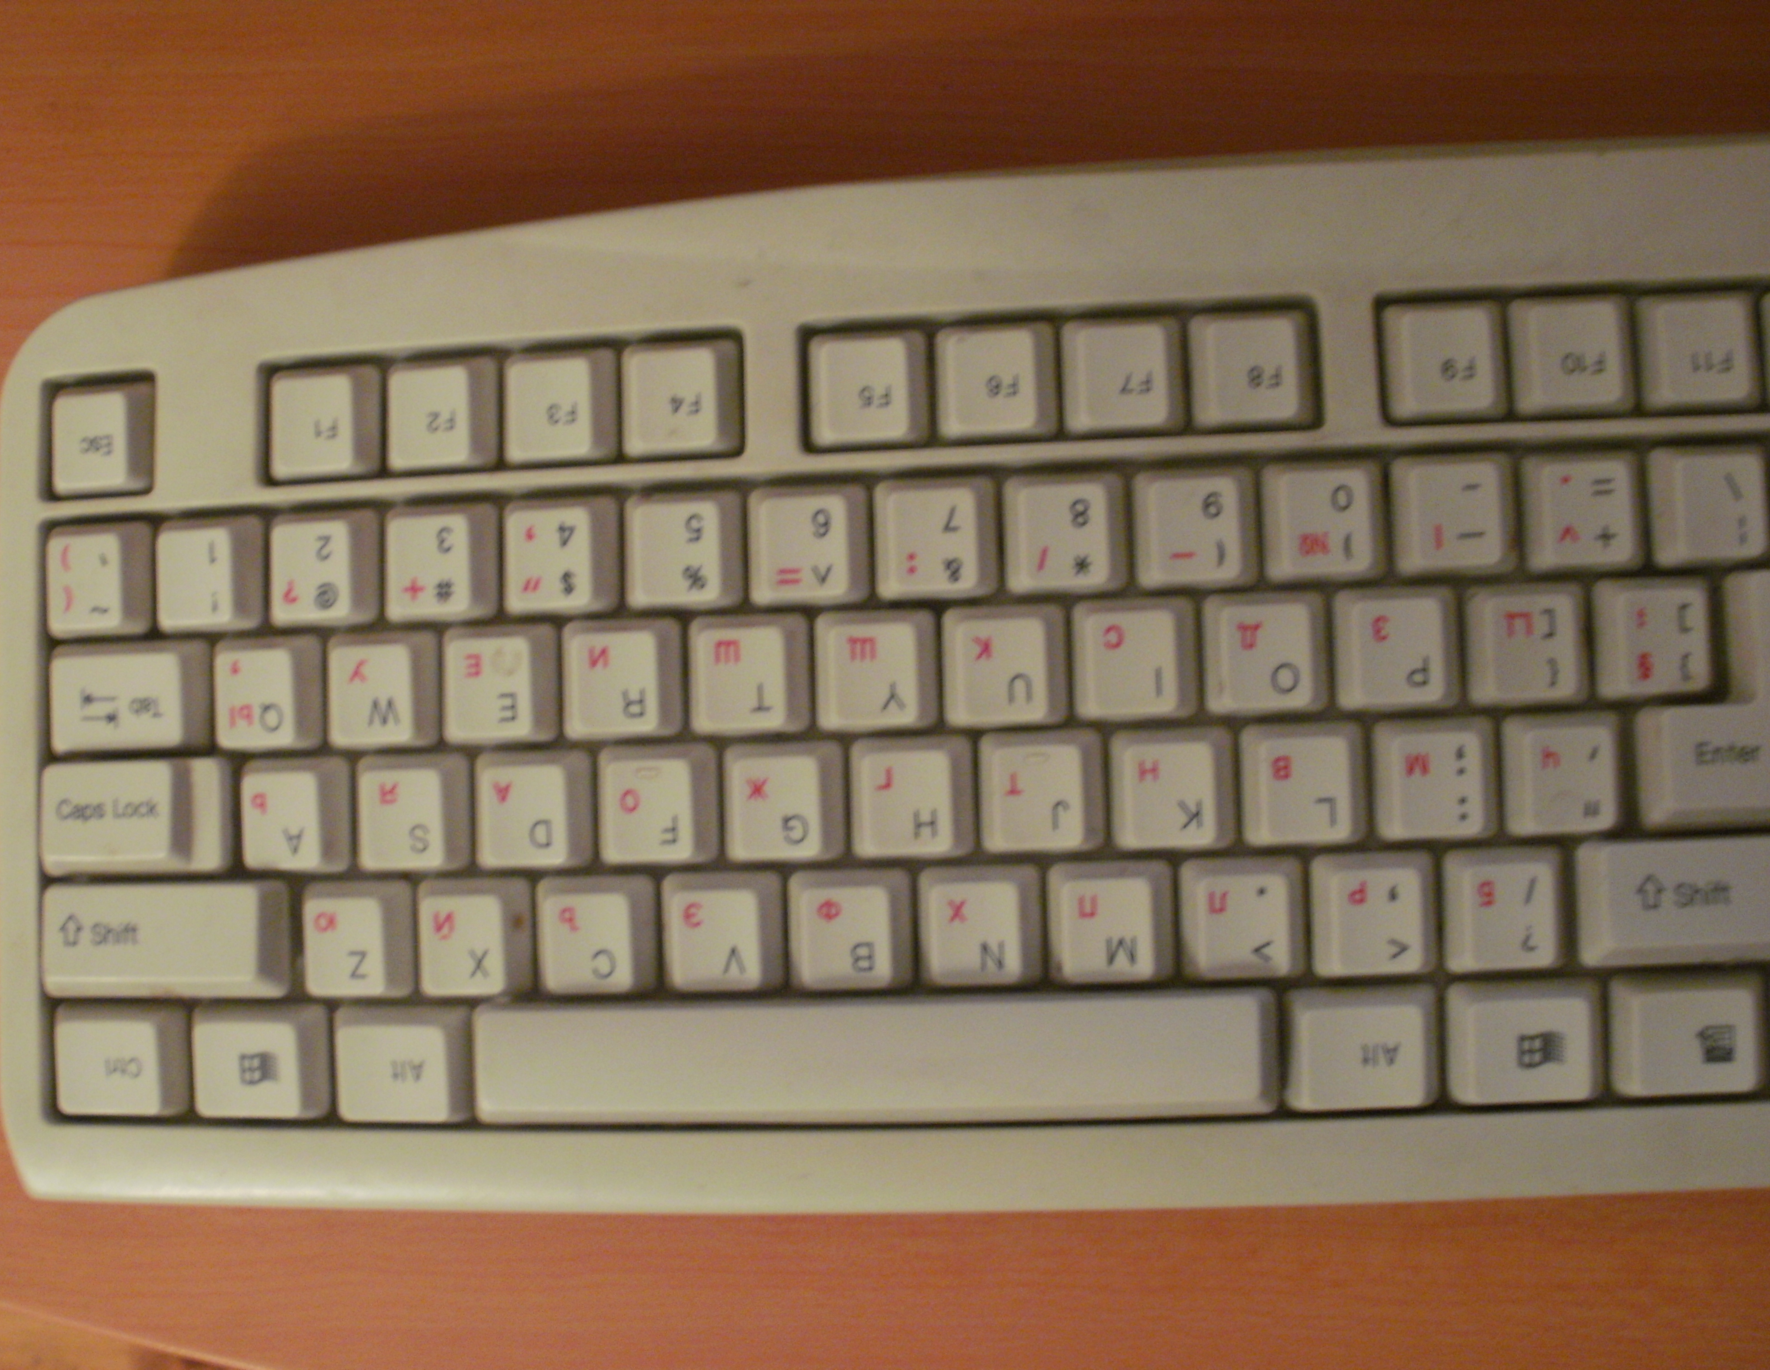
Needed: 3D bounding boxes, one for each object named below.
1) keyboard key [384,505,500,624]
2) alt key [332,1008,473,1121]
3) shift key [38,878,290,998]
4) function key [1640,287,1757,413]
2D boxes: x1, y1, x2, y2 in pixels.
[{"bbox_3d":[-0.068,-0.019,0.350,0.018,0.007,0.018,-2,86,7],"label":"keyboard key"},{"bbox_3d":[-0.073,0.057,0.345,0.022,0.007,0.018,-2,86,7],"label":"alt key"},{"bbox_3d":[-0.110,0.039,0.351,0.041,0.007,0.018,-2,86,7],"label":"shift key"},{"bbox_3d":[0.118,-0.049,0.336,0.017,0.008,0.018,-2,85,7],"label":"function key"}]

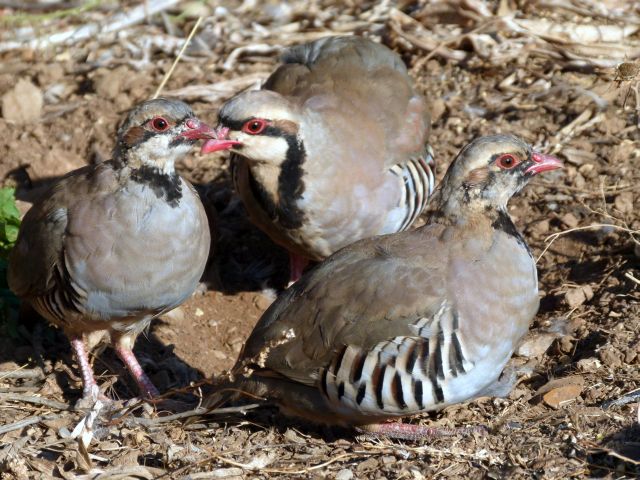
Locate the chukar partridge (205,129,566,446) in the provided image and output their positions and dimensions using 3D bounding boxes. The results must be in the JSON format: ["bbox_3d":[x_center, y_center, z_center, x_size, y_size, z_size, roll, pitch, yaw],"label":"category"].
[{"bbox_3d":[0.042,0.027,2.994,0.250,0.215,0.135,5,24,11],"label":"chukar partridge"}]

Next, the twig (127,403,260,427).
[{"bbox_3d":[-0.087,0.119,3.038,0.093,0.012,0.014,-5,24,-11],"label":"twig"}]

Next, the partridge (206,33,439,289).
[{"bbox_3d":[-0.011,-0.044,3.197,0.140,0.180,0.250,13,27,27],"label":"partridge"}]

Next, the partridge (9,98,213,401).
[{"bbox_3d":[-0.146,-0.011,3.036,0.135,0.250,0.235,-14,28,-29],"label":"partridge"}]

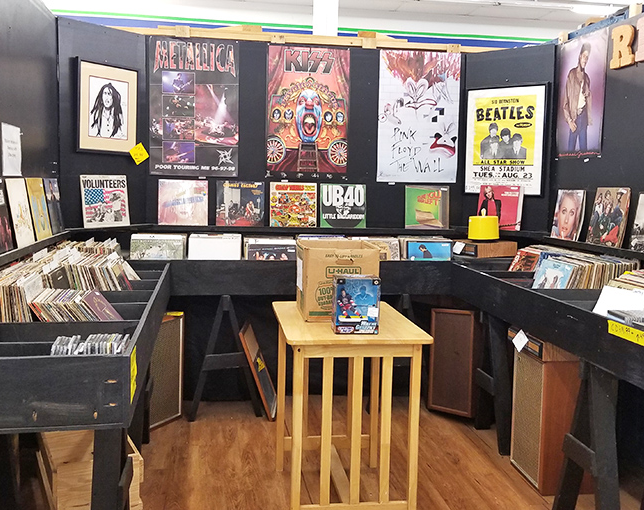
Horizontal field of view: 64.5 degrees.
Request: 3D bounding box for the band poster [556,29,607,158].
[{"bbox_3d":[1.563,-0.944,3.070,0.010,0.690,0.390,-1,6,-12],"label":"band poster"}]

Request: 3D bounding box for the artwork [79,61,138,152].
[{"bbox_3d":[-1.300,-0.877,3.106,0.025,0.528,0.365,7,8,44],"label":"artwork"}]

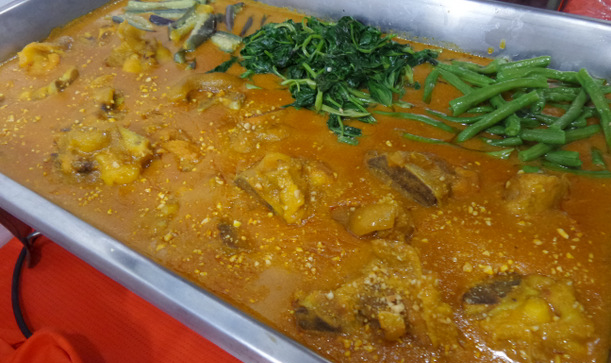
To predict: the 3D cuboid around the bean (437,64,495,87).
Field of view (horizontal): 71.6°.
[{"bbox_3d":[0.123,-0.084,0.327,0.049,0.007,0.008,28,56,26],"label":"bean"}]

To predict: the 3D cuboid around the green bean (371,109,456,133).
[{"bbox_3d":[0.078,-0.044,0.301,0.061,0.006,0.009,18,52,19],"label":"green bean"}]

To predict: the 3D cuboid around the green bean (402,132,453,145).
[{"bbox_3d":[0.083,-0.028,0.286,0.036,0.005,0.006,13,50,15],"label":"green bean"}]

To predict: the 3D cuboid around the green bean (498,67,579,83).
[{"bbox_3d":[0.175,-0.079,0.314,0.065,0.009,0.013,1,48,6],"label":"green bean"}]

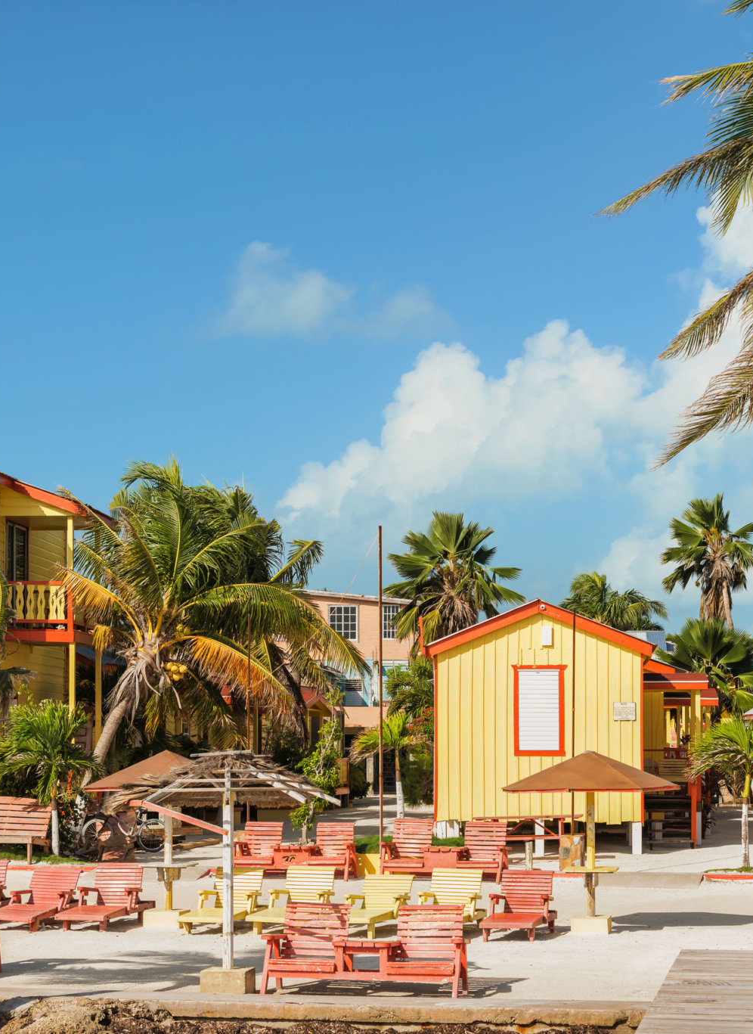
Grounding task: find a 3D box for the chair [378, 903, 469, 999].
[{"bbox_3d":[0.464,4.068,20.284,0.800,0.820,0.800,-1,-6,9],"label":"chair"}]

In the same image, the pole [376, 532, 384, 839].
[{"bbox_3d":[0.057,2.865,33.281,0.080,5.450,0.080,0,-6,0],"label":"pole"}]

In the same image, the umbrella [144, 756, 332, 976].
[{"bbox_3d":[-1.316,3.054,18.586,1.900,2.100,1.900,0,-6,0],"label":"umbrella"}]

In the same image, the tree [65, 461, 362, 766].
[{"bbox_3d":[-3.150,2.693,41.642,5.800,7.500,5.600,0,-6,0],"label":"tree"}]

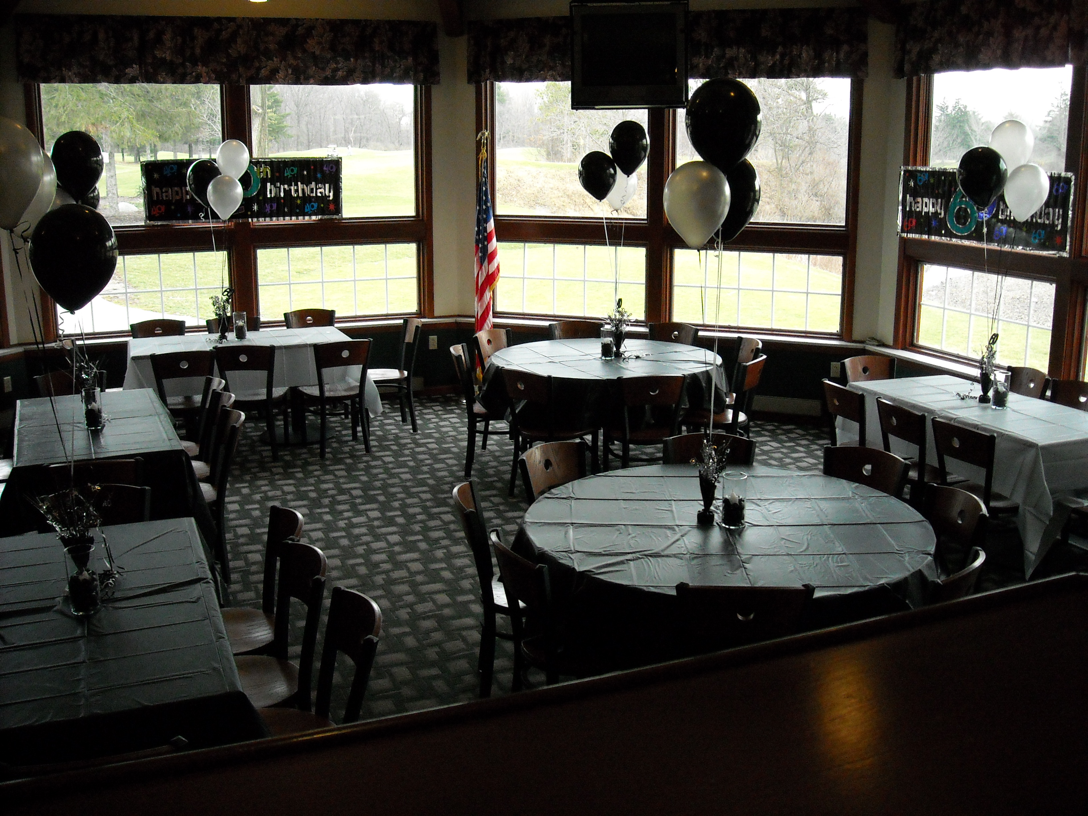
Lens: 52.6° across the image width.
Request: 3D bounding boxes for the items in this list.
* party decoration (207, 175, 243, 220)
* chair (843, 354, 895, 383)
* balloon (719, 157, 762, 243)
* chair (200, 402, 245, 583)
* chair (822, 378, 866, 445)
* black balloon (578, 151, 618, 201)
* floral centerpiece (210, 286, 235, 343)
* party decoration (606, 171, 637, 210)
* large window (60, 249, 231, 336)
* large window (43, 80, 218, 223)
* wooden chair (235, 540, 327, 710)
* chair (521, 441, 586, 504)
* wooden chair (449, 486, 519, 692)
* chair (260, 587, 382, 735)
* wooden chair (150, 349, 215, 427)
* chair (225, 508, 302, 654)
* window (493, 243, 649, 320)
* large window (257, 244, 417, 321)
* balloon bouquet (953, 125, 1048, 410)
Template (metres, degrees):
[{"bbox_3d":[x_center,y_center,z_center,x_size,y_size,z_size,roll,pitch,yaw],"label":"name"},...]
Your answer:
[{"bbox_3d":[-2.357,-1.560,8.122,0.270,0.345,0.270,0,13,0],"label":"party decoration"},{"bbox_3d":[2.127,0.122,6.891,0.420,0.830,0.490,-4,14,-16],"label":"chair"},{"bbox_3d":[0.695,-0.788,4.154,0.265,0.345,0.265,0,13,0],"label":"balloon"},{"bbox_3d":[-1.755,0.447,5.513,0.520,0.840,0.440,-6,14,-23],"label":"chair"},{"bbox_3d":[1.858,0.261,6.289,0.490,0.830,0.420,-5,14,-19],"label":"chair"},{"bbox_3d":[0.349,-1.488,7.052,0.260,0.330,0.260,1,13,3],"label":"black balloon"},{"bbox_3d":[-2.357,-0.699,8.070,0.190,0.430,0.190,0,13,0],"label":"floral centerpiece"},{"bbox_3d":[0.496,-1.482,7.335,0.251,0.335,0.251,0,13,0],"label":"party decoration"},{"bbox_3d":[-3.224,-0.935,8.863,1.393,0.622,0.089,-5,14,-21],"label":"large window"},{"bbox_3d":[-3.290,-2.038,8.845,1.430,1.160,0.060,-5,14,-22],"label":"large window"},{"bbox_3d":[-0.964,0.885,3.554,0.490,0.830,0.420,-7,15,-26],"label":"wooden chair"},{"bbox_3d":[0.185,0.612,4.782,0.420,0.830,0.490,-12,17,-41],"label":"chair"},{"bbox_3d":[-0.072,0.727,4.284,0.490,0.830,0.420,1,13,4],"label":"wooden chair"},{"bbox_3d":[-0.725,0.976,3.164,0.520,0.840,0.440,-6,14,-23],"label":"chair"},{"bbox_3d":[-2.547,-0.020,7.787,0.430,0.830,0.490,-5,14,-21],"label":"wooden chair"},{"bbox_3d":[-1.083,0.791,3.885,0.493,0.838,0.439,-6,14,-23],"label":"chair"},{"bbox_3d":[0.210,-1.078,9.312,1.367,0.614,0.070,5,14,22],"label":"window"},{"bbox_3d":[-1.750,-1.084,9.436,1.372,0.615,0.089,-5,14,-21],"label":"large window"},{"bbox_3d":[2.430,-0.778,5.932,0.530,1.580,0.450,6,14,22],"label":"balloon bouquet"}]

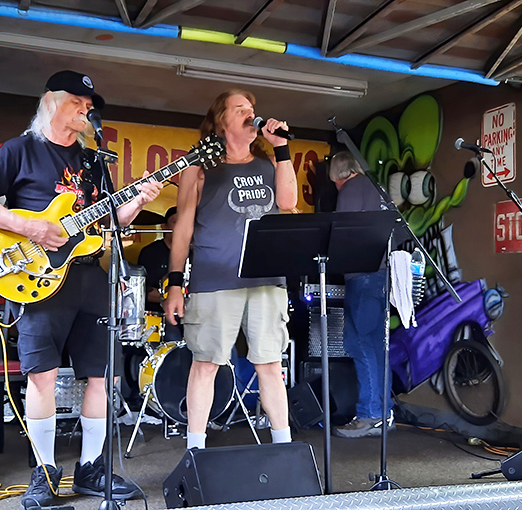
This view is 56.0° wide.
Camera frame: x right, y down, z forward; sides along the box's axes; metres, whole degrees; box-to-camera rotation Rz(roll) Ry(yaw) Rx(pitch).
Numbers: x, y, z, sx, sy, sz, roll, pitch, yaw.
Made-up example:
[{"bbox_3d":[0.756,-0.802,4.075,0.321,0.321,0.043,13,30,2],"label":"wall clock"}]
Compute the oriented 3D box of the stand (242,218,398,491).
[{"bbox_3d":[0.238,0.421,1.900,0.570,1.150,0.460,1,-3,-7],"label":"stand"}]

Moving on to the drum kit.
[{"bbox_3d":[-0.469,0.478,3.050,1.150,1.140,1.000,2,-3,-22],"label":"drum kit"}]

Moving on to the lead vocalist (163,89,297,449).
[{"bbox_3d":[-0.145,0.103,2.330,0.600,1.810,0.410,2,-3,-21],"label":"lead vocalist"}]

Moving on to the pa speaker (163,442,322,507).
[{"bbox_3d":[-0.070,0.844,1.860,0.500,0.290,0.360,2,-3,-19],"label":"pa speaker"}]

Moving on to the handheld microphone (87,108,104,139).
[{"bbox_3d":[-0.616,-0.496,1.840,0.052,0.165,0.052,-34,-43,-1],"label":"handheld microphone"}]

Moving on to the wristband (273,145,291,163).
[{"bbox_3d":[0.097,-0.459,2.220,0.070,0.070,0.062,-9,-3,0],"label":"wristband"}]

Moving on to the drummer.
[{"bbox_3d":[-0.609,0.366,3.420,0.580,1.380,0.750,2,-3,-18],"label":"drummer"}]

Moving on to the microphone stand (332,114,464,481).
[{"bbox_3d":[0.540,0.232,2.000,0.580,1.550,0.500,1,-3,6],"label":"microphone stand"}]

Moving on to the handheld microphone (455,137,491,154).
[{"bbox_3d":[0.985,-0.513,2.320,0.170,0.052,0.052,17,0,17],"label":"handheld microphone"}]

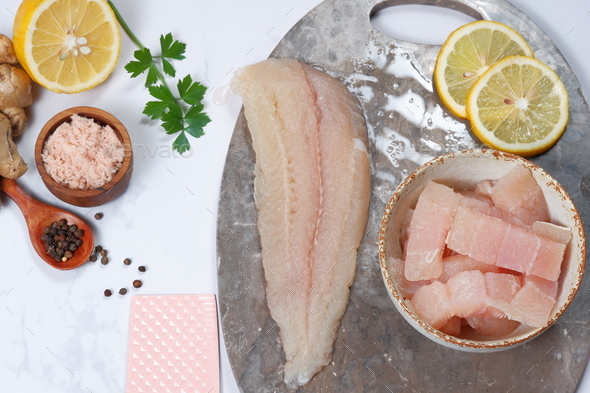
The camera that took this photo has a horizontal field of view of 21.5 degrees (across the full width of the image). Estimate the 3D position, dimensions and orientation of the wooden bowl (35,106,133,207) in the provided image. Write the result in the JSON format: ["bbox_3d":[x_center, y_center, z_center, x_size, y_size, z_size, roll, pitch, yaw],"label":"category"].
[{"bbox_3d":[-0.135,-0.024,1.008,0.062,0.035,0.062,0,73,0],"label":"wooden bowl"}]

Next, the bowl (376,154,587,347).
[{"bbox_3d":[0.114,0.039,0.970,0.125,0.056,0.125,0,73,0],"label":"bowl"}]

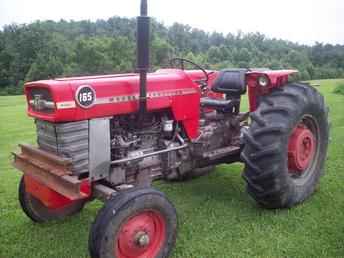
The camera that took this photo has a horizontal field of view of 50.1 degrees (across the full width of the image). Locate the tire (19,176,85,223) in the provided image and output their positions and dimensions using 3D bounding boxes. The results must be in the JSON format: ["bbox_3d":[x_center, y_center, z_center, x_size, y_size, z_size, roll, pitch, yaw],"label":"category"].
[{"bbox_3d":[-1.177,0.628,3.700,0.675,0.675,0.190,-8,13,-43],"label":"tire"}]

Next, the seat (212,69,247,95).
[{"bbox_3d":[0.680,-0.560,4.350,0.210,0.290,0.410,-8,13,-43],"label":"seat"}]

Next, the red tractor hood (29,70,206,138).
[{"bbox_3d":[-0.447,-0.188,3.338,1.580,0.700,0.520,-8,13,-43],"label":"red tractor hood"}]

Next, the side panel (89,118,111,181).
[{"bbox_3d":[-0.582,0.163,2.954,0.195,0.510,0.040,-8,13,-43],"label":"side panel"}]

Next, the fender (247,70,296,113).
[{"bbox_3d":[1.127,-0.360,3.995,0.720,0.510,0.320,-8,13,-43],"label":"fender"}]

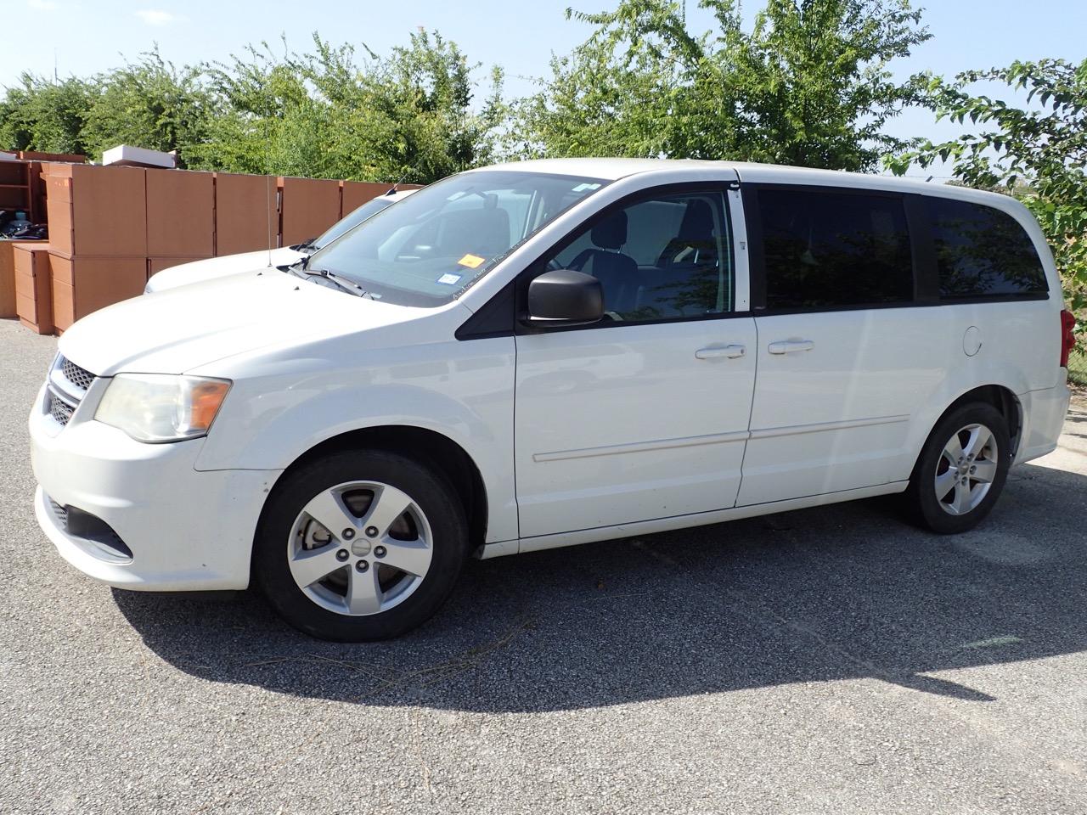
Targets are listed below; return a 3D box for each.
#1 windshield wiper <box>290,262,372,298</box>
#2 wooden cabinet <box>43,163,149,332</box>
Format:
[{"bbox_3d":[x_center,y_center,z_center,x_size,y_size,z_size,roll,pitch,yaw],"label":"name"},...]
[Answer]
[{"bbox_3d":[-0.847,-0.506,3.753,0.120,0.085,0.800,-3,15,-30],"label":"windshield wiper"},{"bbox_3d":[-3.834,-1.323,8.127,0.622,1.493,0.583,-8,18,-42],"label":"wooden cabinet"}]

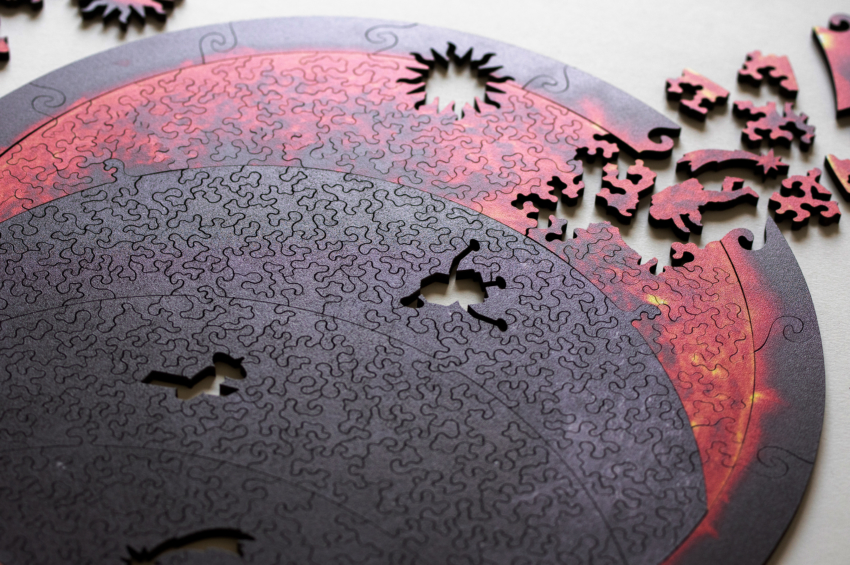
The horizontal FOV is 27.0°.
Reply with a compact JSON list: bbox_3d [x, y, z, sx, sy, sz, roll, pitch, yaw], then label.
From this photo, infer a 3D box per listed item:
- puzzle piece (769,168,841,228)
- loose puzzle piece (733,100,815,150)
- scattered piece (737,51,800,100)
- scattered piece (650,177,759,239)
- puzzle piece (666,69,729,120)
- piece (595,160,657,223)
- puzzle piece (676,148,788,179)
[{"bbox_3d":[0.142,-0.031,0.670,0.025,0.005,0.028,-6,45,-10],"label":"puzzle piece"},{"bbox_3d":[0.139,-0.062,0.701,0.031,0.005,0.025,2,45,-3],"label":"loose puzzle piece"},{"bbox_3d":[0.143,-0.086,0.726,0.025,0.005,0.022,19,46,15],"label":"scattered piece"},{"bbox_3d":[0.103,-0.029,0.665,0.043,0.005,0.022,-26,52,-27],"label":"scattered piece"},{"bbox_3d":[0.108,-0.075,0.712,0.024,0.005,0.019,36,52,28],"label":"puzzle piece"},{"bbox_3d":[0.075,-0.036,0.670,0.020,0.005,0.033,22,47,17],"label":"piece"},{"bbox_3d":[0.118,-0.045,0.682,0.043,0.005,0.015,-1,45,-5],"label":"puzzle piece"}]

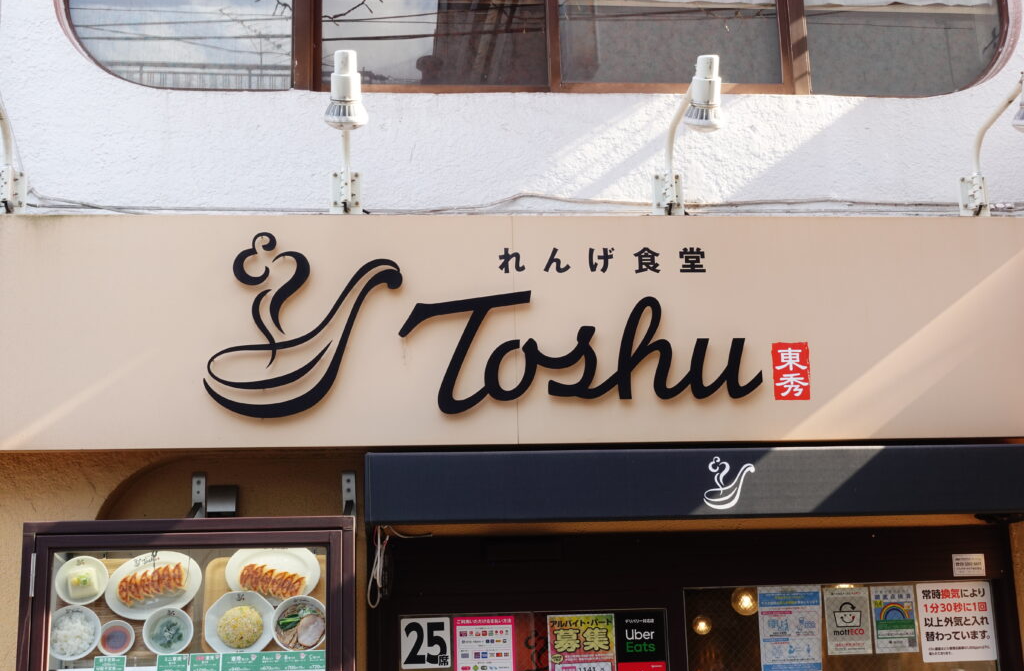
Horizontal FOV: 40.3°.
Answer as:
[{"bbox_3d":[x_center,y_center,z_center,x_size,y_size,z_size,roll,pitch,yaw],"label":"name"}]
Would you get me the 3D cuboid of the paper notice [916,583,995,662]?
[{"bbox_3d":[1.434,0.923,4.490,0.245,0.247,0.010,0,-12,-5],"label":"paper notice"}]

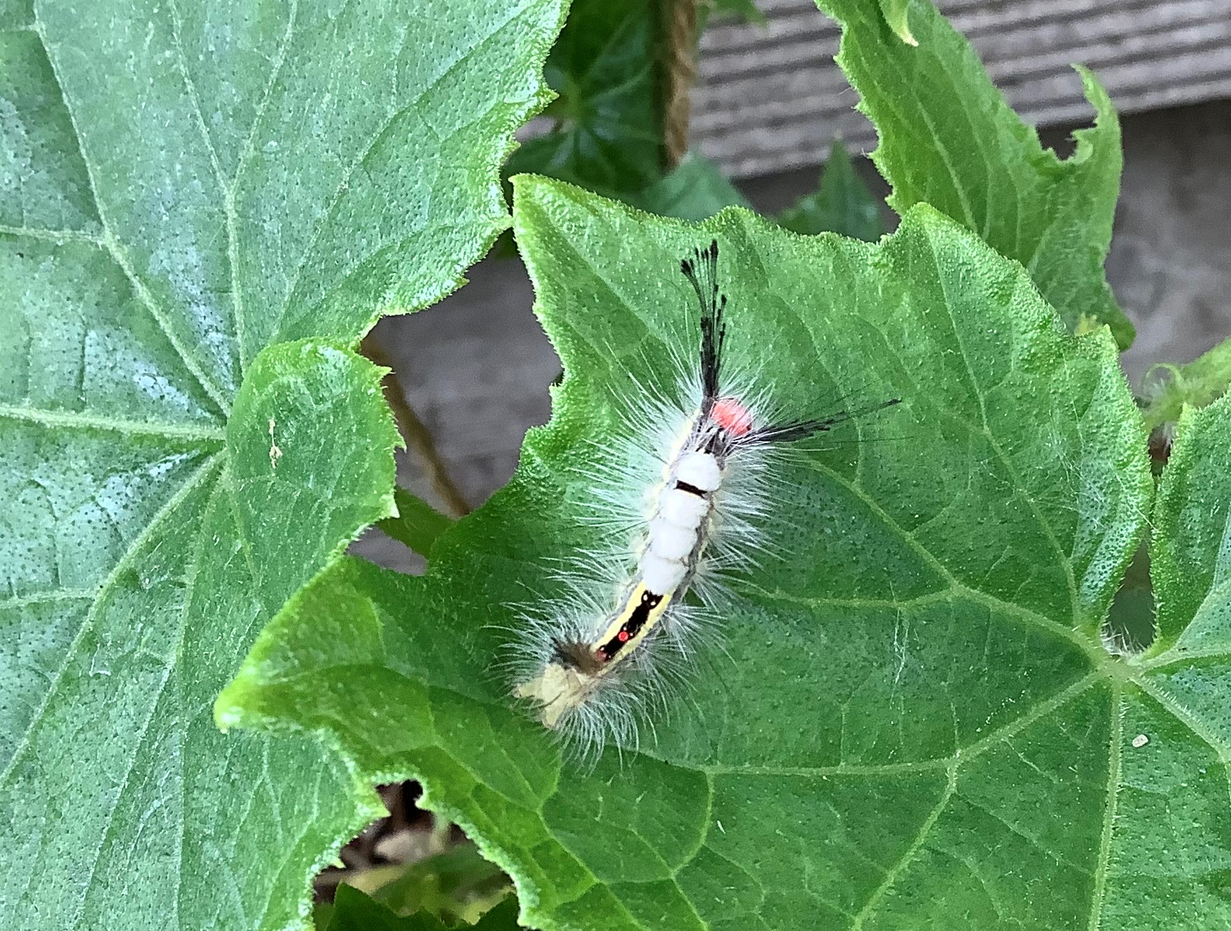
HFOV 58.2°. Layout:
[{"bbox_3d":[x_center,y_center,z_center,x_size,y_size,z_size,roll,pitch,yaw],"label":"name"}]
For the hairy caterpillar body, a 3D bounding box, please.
[{"bbox_3d":[0.006,0.004,0.101,0.025,0.014,0.047,29,81,6],"label":"hairy caterpillar body"}]

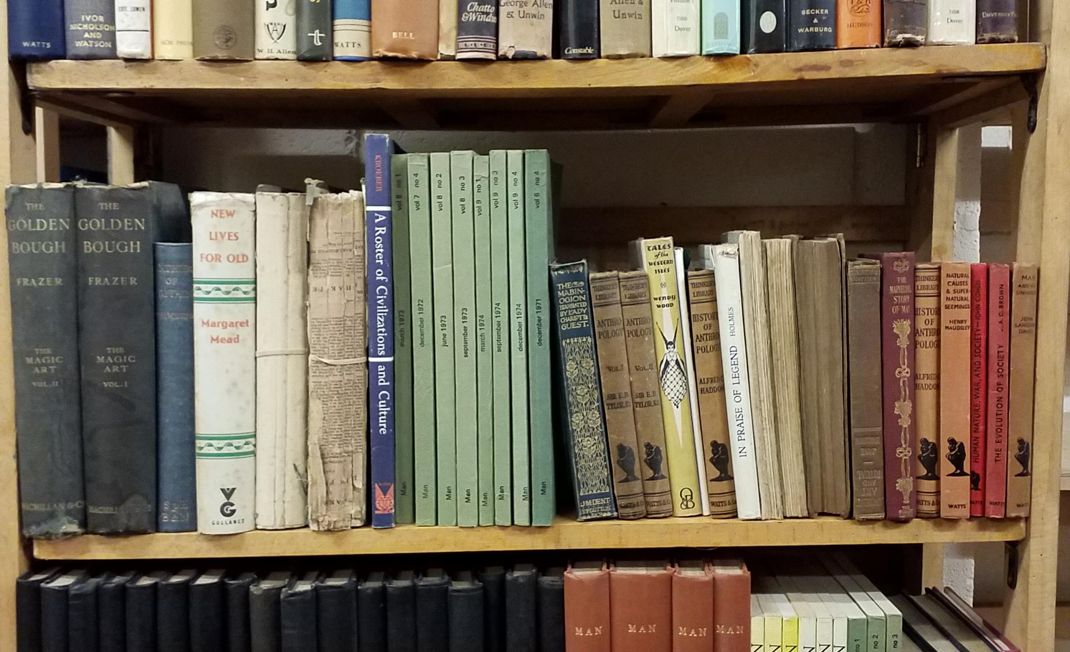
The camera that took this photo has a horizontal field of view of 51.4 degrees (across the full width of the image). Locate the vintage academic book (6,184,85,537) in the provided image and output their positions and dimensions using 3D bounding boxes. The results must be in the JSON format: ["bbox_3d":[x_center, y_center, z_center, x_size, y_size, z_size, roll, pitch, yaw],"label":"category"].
[{"bbox_3d":[-0.320,0.019,0.809,0.045,0.232,0.150,-1,4,1],"label":"vintage academic book"}]

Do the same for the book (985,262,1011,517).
[{"bbox_3d":[0.304,0.040,0.785,0.013,0.167,0.108,-1,4,0],"label":"book"}]

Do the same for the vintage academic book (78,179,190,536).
[{"bbox_3d":[-0.273,0.018,0.808,0.048,0.231,0.150,0,4,1],"label":"vintage academic book"}]

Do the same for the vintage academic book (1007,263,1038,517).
[{"bbox_3d":[0.318,0.039,0.779,0.015,0.166,0.110,0,4,1],"label":"vintage academic book"}]

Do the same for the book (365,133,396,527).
[{"bbox_3d":[-0.102,-0.001,0.819,0.015,0.258,0.178,0,4,0],"label":"book"}]

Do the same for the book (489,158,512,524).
[{"bbox_3d":[-0.017,0.004,0.806,0.011,0.246,0.152,0,4,4],"label":"book"}]

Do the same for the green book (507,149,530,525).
[{"bbox_3d":[-0.009,0.004,0.809,0.010,0.246,0.163,-1,4,1],"label":"green book"}]

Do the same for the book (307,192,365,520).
[{"bbox_3d":[-0.130,0.019,0.803,0.037,0.222,0.145,0,4,0],"label":"book"}]

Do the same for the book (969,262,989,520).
[{"bbox_3d":[0.290,0.039,0.780,0.010,0.165,0.110,-1,4,1],"label":"book"}]

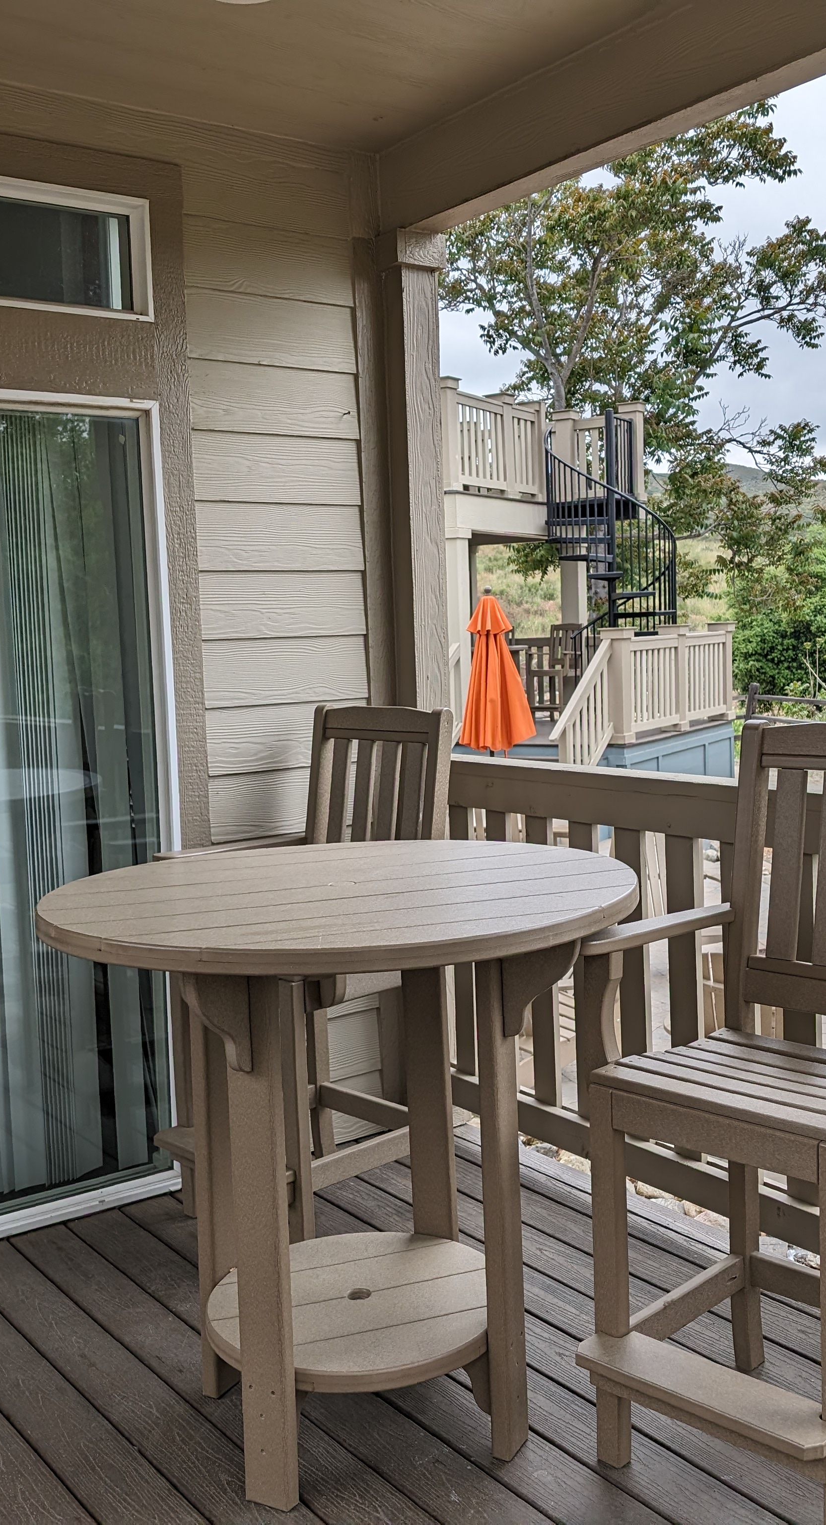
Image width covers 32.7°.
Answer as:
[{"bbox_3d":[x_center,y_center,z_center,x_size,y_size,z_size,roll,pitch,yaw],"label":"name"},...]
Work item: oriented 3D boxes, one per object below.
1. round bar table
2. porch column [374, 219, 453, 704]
[{"bbox_3d":[-0.114,0.712,2.542,1.045,0.997,1.045,-2,5,0],"label":"round bar table"},{"bbox_3d":[0.033,-0.190,3.978,0.145,2.520,0.120,-6,6,-36],"label":"porch column"}]

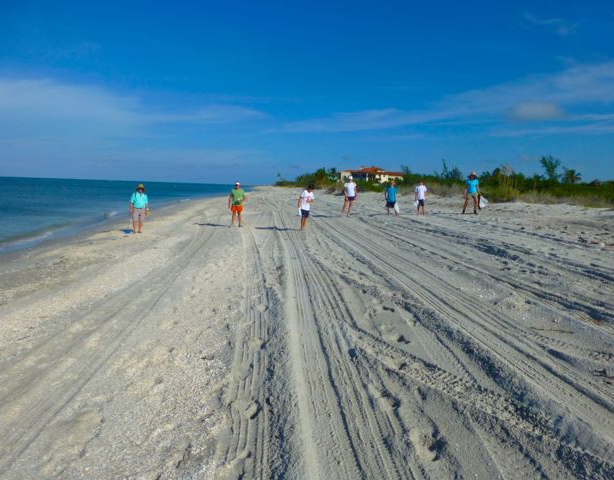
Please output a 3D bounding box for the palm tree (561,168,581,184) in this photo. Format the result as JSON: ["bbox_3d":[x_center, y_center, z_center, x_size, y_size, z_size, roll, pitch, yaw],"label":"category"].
[{"bbox_3d":[36.889,-7.940,62.245,2.800,4.134,2.800,2,7,0],"label":"palm tree"}]

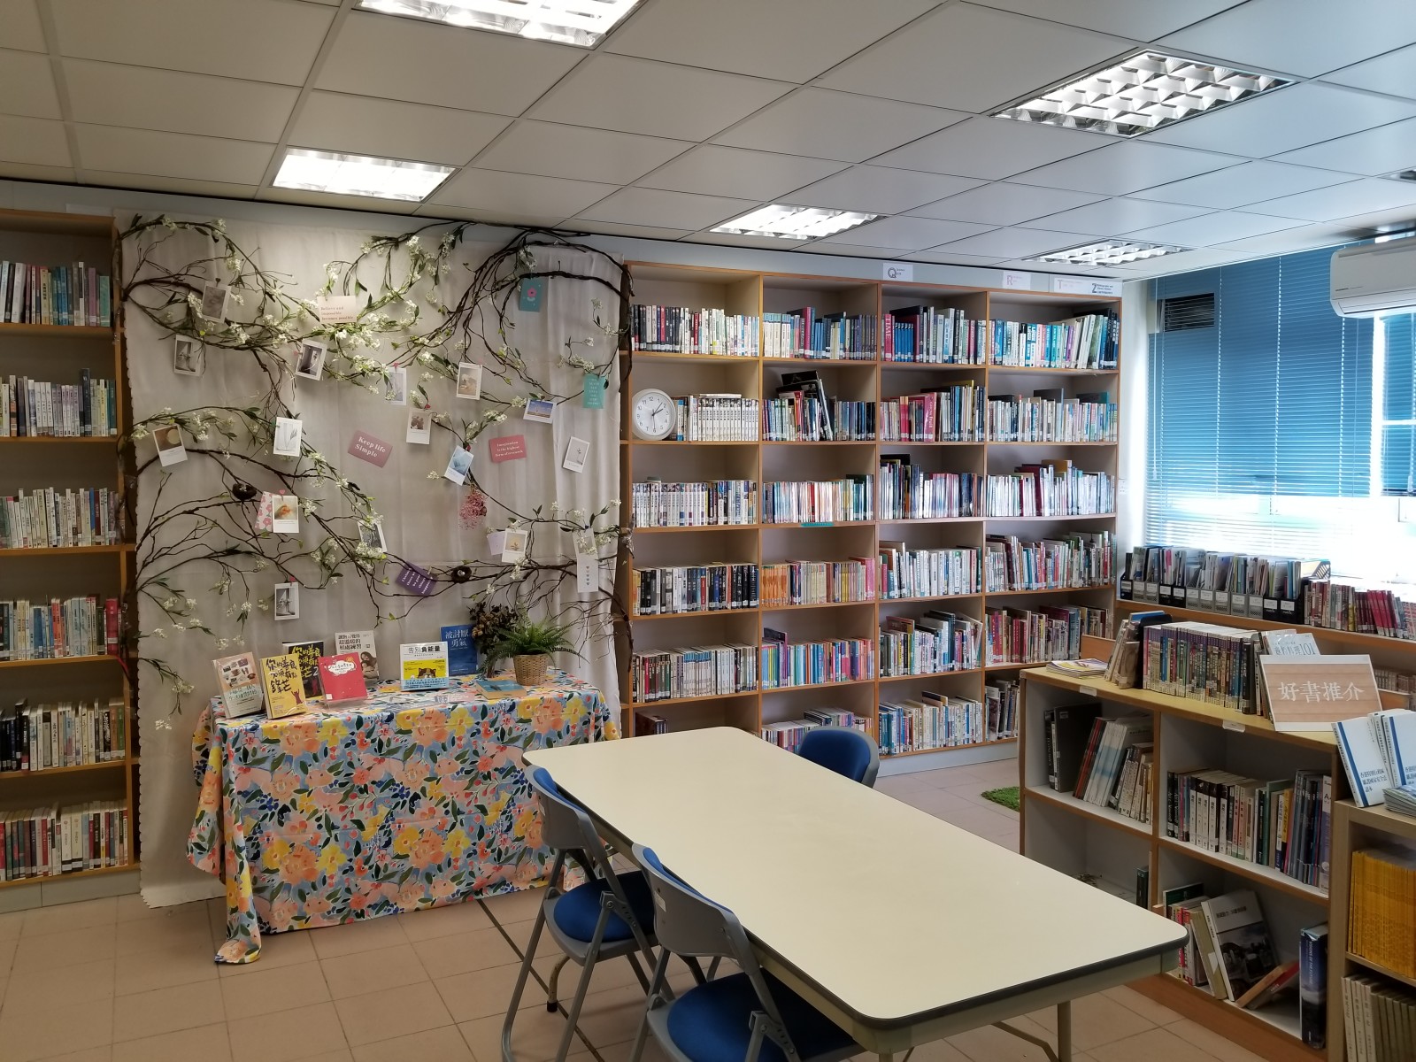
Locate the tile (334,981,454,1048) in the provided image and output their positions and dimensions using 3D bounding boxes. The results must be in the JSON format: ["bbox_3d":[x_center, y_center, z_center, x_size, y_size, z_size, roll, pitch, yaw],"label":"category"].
[{"bbox_3d":[-0.986,1.511,3.330,0.303,0.010,0.303,-2,5,-26],"label":"tile"}]

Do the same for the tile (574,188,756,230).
[{"bbox_3d":[-0.155,-1.315,4.330,0.590,0.018,0.590,-2,4,-24],"label":"tile"}]

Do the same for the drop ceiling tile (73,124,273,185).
[{"bbox_3d":[-1.786,-1.262,3.568,0.600,0.015,0.605,-2,5,-26],"label":"drop ceiling tile"}]

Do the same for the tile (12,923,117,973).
[{"bbox_3d":[-2.187,1.426,3.628,0.300,0.010,0.300,-3,5,-27],"label":"tile"}]

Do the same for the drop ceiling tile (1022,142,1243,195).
[{"bbox_3d":[1.478,-1.278,3.761,0.590,0.018,0.590,-2,4,-24],"label":"drop ceiling tile"}]

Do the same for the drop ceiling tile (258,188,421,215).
[{"bbox_3d":[-1.455,-1.313,4.214,0.600,0.015,0.250,-2,5,-26],"label":"drop ceiling tile"}]

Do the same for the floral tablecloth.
[{"bbox_3d":[-1.180,1.050,4.246,1.580,0.765,0.620,-2,5,-26],"label":"floral tablecloth"}]

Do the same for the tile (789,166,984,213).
[{"bbox_3d":[0.657,-1.298,4.054,0.595,0.016,0.595,-3,5,-26],"label":"tile"}]

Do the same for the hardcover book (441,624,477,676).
[{"bbox_3d":[-1.056,0.513,4.530,0.148,0.210,0.020,-3,-5,-30],"label":"hardcover book"}]

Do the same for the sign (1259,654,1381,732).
[{"bbox_3d":[1.703,0.449,2.947,0.297,0.210,0.015,0,-23,3],"label":"sign"}]

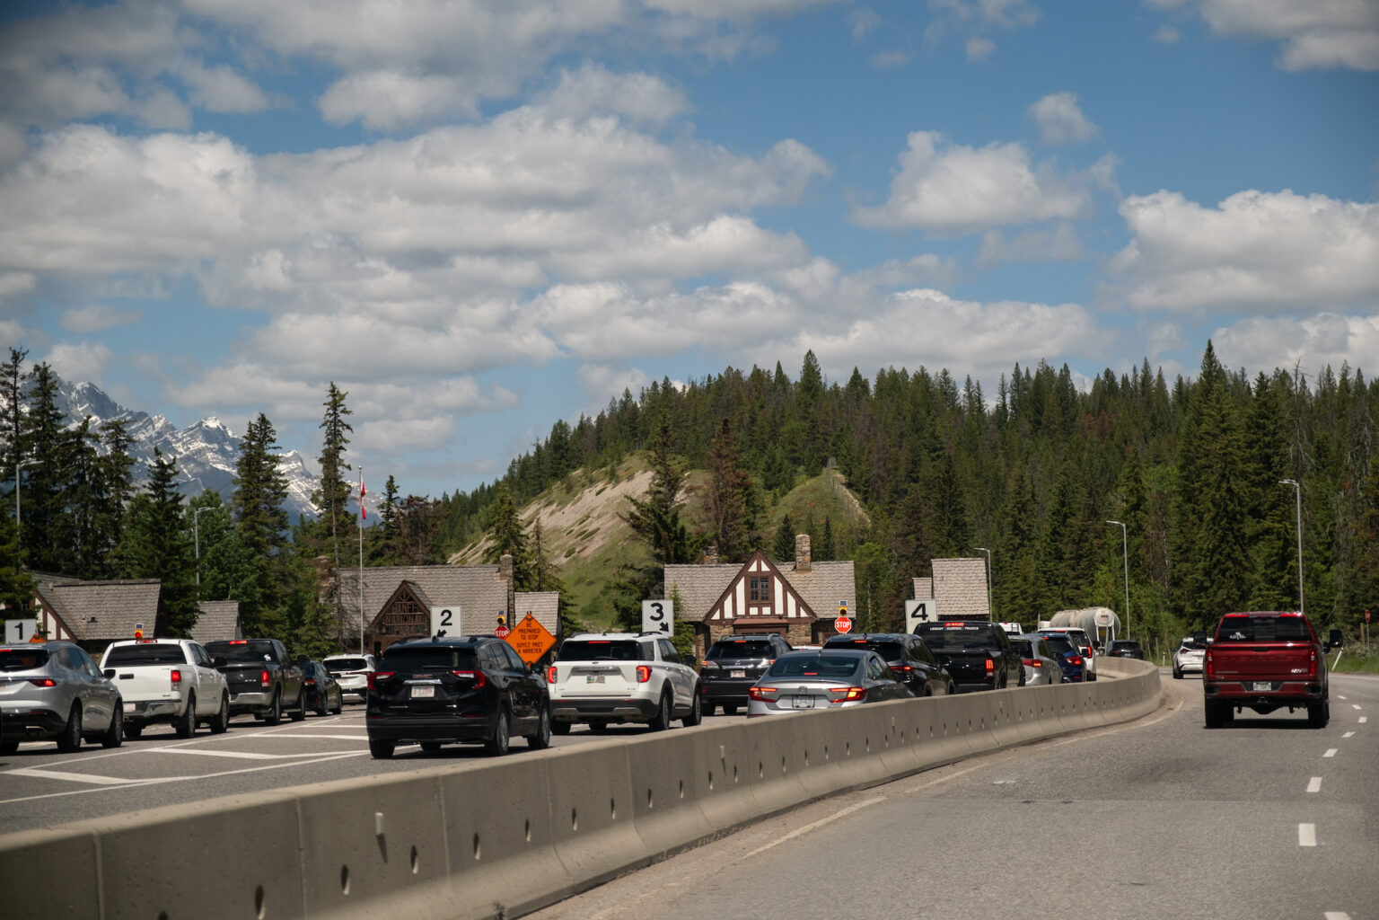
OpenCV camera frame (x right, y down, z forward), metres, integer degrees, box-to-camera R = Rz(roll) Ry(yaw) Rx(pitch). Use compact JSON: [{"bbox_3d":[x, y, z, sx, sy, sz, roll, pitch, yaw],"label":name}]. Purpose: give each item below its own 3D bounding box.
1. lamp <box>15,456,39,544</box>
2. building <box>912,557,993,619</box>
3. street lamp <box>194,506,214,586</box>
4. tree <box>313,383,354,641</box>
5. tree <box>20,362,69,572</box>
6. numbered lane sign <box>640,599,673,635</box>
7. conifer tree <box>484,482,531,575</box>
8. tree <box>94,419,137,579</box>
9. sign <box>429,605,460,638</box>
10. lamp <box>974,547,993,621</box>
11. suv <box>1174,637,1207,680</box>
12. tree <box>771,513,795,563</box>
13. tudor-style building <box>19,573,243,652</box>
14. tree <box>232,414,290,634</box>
[{"bbox_3d":[-30.042,5.537,139.648,1.300,11.000,0.350,-1,-4,0],"label":"lamp"},{"bbox_3d":[12.039,7.176,139.824,3.700,5.500,4.500,-1,-4,0],"label":"building"},{"bbox_3d":[-23.706,6.646,149.729,1.100,8.880,0.300,-1,-4,6],"label":"street lamp"},{"bbox_3d":[-14.624,3.154,127.609,2.000,12.820,2.000,-1,-4,0],"label":"tree"},{"bbox_3d":[-35.114,3.752,167.415,3.600,18.300,3.600,-1,-4,0],"label":"tree"},{"bbox_3d":[-0.944,4.550,88.000,0.900,1.040,0.060,-1,-4,6],"label":"numbered lane sign"},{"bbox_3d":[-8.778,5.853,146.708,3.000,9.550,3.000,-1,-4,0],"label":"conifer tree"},{"bbox_3d":[-31.366,5.238,167.520,3.000,15.000,3.000,-1,-4,0],"label":"tree"},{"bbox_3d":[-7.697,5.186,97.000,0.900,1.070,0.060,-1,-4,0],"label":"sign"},{"bbox_3d":[22.552,11.091,234.734,1.200,8.730,0.300,-1,-4,-7],"label":"lamp"},{"bbox_3d":[20.666,8.068,124.633,1.820,1.650,4.400,-1,-4,5],"label":"suv"},{"bbox_3d":[5.212,7.159,164.736,2.400,8.650,2.400,-1,-4,0],"label":"tree"},{"bbox_3d":[-25.545,7.809,136.814,11.000,5.800,7.500,-1,-4,0],"label":"tudor-style building"},{"bbox_3d":[-19.273,4.104,137.624,2.900,12.310,2.900,-1,-4,0],"label":"tree"}]

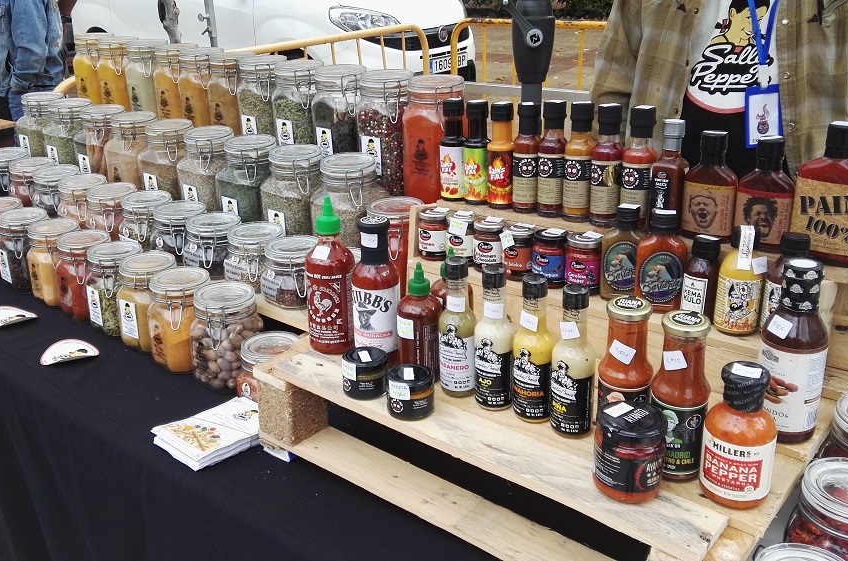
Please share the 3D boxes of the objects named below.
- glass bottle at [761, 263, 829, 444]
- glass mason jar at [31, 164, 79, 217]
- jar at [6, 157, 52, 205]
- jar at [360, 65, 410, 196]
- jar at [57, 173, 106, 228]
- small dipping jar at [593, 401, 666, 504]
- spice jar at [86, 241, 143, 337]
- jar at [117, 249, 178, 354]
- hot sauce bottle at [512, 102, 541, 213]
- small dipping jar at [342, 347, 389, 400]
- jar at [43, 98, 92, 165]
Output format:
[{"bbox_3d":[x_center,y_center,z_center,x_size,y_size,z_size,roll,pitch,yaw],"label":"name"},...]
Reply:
[{"bbox_3d":[0.390,0.071,0.782,0.062,0.195,0.062,15,25,38],"label":"glass bottle"},{"bbox_3d":[-0.886,-0.209,1.798,0.104,0.108,0.104,-1,19,0],"label":"glass mason jar"},{"bbox_3d":[-0.987,-0.242,1.883,0.104,0.108,0.104,15,25,38],"label":"jar"},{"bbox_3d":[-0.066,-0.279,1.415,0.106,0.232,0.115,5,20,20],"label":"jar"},{"bbox_3d":[-0.785,-0.178,1.718,0.104,0.108,0.104,-1,19,0],"label":"jar"},{"bbox_3d":[0.208,0.174,0.757,0.069,0.082,0.069,0,22,0],"label":"small dipping jar"},{"bbox_3d":[-0.582,0.020,1.424,0.108,0.163,0.114,17,26,40],"label":"spice jar"},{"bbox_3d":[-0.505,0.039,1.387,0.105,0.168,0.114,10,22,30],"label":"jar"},{"bbox_3d":[0.153,-0.182,1.102,0.038,0.157,0.038,2,20,6],"label":"hot sauce bottle"},{"bbox_3d":[-0.074,0.117,0.935,0.057,0.046,0.057,0,19,0],"label":"small dipping jar"},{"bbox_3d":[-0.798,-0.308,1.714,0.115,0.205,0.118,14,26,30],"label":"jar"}]

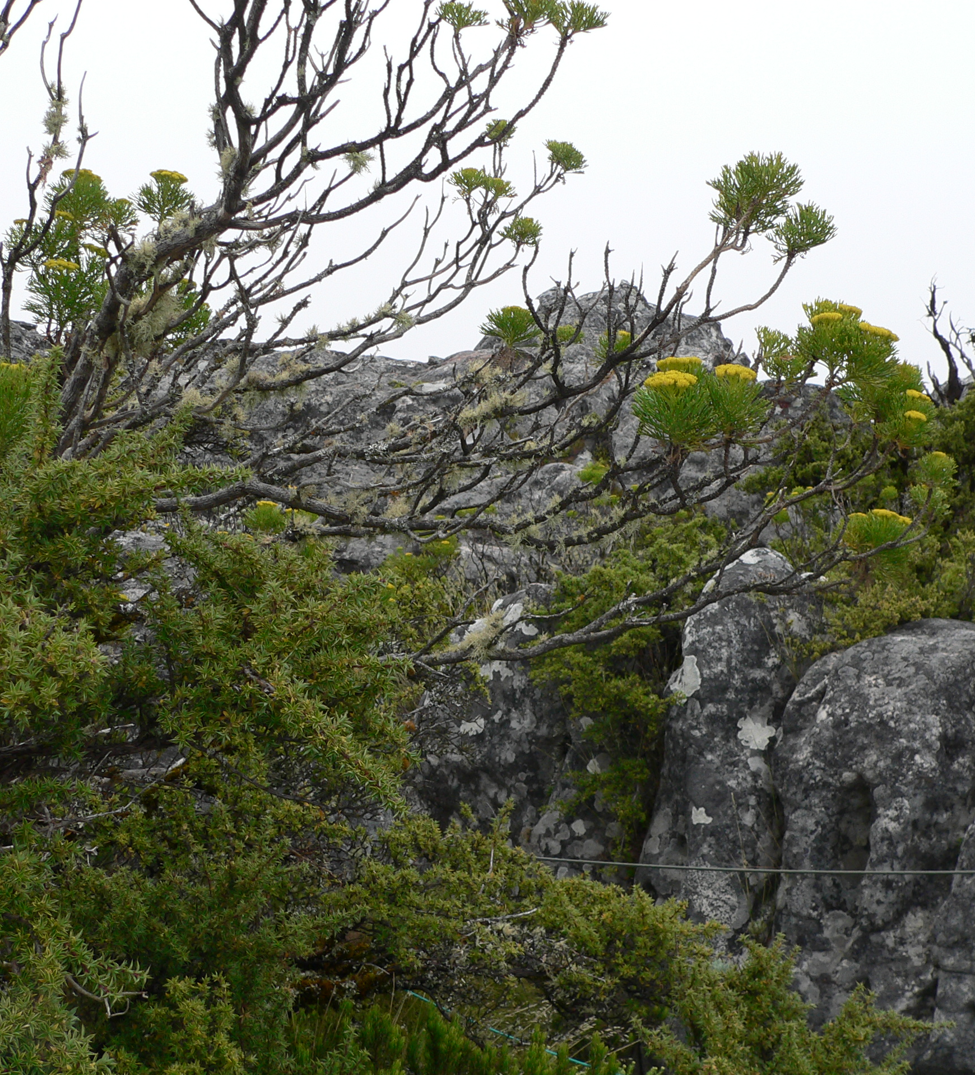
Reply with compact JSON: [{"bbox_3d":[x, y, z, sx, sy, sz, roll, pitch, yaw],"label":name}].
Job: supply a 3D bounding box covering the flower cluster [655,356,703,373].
[{"bbox_3d":[0.322,-0.290,2.500,0.077,0.029,0.074,0,0,0],"label":"flower cluster"}]

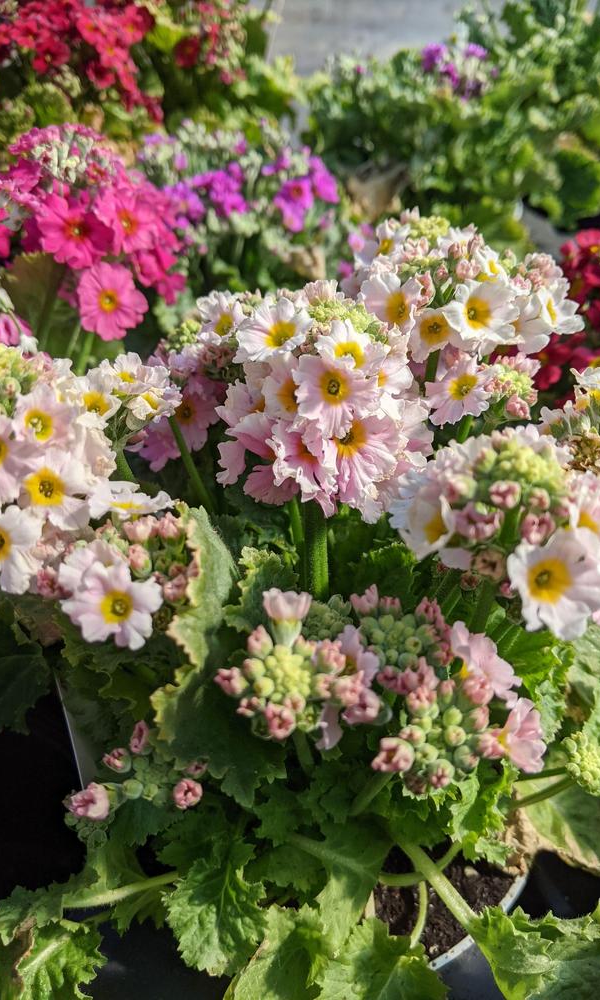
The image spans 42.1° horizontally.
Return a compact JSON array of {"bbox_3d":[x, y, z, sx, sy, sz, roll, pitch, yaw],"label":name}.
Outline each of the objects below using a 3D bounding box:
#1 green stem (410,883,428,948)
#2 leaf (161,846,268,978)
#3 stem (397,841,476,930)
[{"bbox_3d":[0.043,0.151,0.284,0.004,0.004,0.023,8,43,11],"label":"green stem"},{"bbox_3d":[-0.032,0.155,0.295,0.038,0.020,0.052,0,72,0],"label":"leaf"},{"bbox_3d":[0.051,0.144,0.292,0.007,0.007,0.044,-40,75,0],"label":"stem"}]

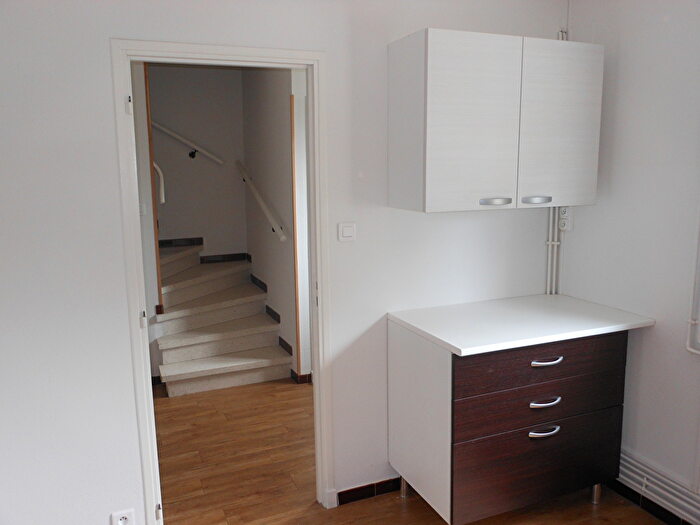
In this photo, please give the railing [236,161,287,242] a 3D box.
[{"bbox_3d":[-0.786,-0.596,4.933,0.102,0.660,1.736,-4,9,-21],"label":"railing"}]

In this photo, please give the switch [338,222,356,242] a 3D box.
[{"bbox_3d":[-0.009,-0.136,2.563,0.081,0.081,0.012,-4,9,-21],"label":"switch"}]

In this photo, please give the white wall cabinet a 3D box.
[{"bbox_3d":[0.654,-0.609,2.571,0.893,0.711,0.355,-4,9,-21],"label":"white wall cabinet"}]

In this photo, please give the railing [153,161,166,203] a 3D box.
[{"bbox_3d":[-1.551,-0.640,4.519,0.122,0.345,0.122,-4,9,-21],"label":"railing"}]

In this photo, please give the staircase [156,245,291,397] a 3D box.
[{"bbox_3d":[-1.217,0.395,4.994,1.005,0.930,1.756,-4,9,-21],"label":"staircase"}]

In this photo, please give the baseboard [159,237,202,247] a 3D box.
[{"bbox_3d":[-1.700,-0.198,5.672,0.452,0.076,0.015,-4,9,-21],"label":"baseboard"}]

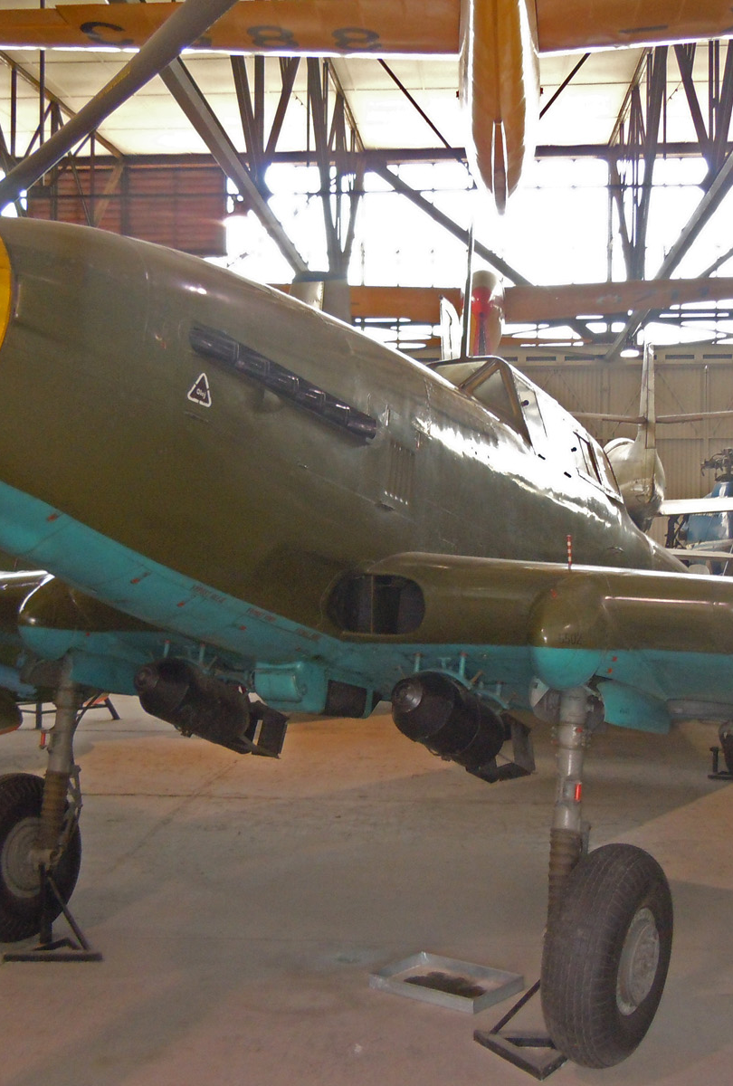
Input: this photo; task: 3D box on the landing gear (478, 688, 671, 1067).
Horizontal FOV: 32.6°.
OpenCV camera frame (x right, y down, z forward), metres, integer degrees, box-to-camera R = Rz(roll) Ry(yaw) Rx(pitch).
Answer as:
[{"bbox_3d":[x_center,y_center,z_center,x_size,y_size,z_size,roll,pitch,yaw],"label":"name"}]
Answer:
[{"bbox_3d":[0.768,1.215,4.630,0.540,1.340,0.800,-1,-2,32],"label":"landing gear"}]

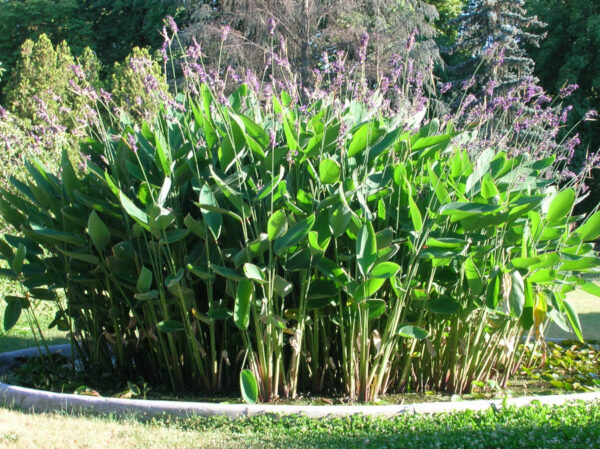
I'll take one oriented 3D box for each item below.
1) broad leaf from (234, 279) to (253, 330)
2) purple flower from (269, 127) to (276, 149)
[{"bbox_3d":[-0.420,0.601,9.100,0.130,0.400,0.060,5,-3,9],"label":"broad leaf"},{"bbox_3d":[-0.218,-0.681,9.600,0.065,0.160,0.065,0,0,0],"label":"purple flower"}]

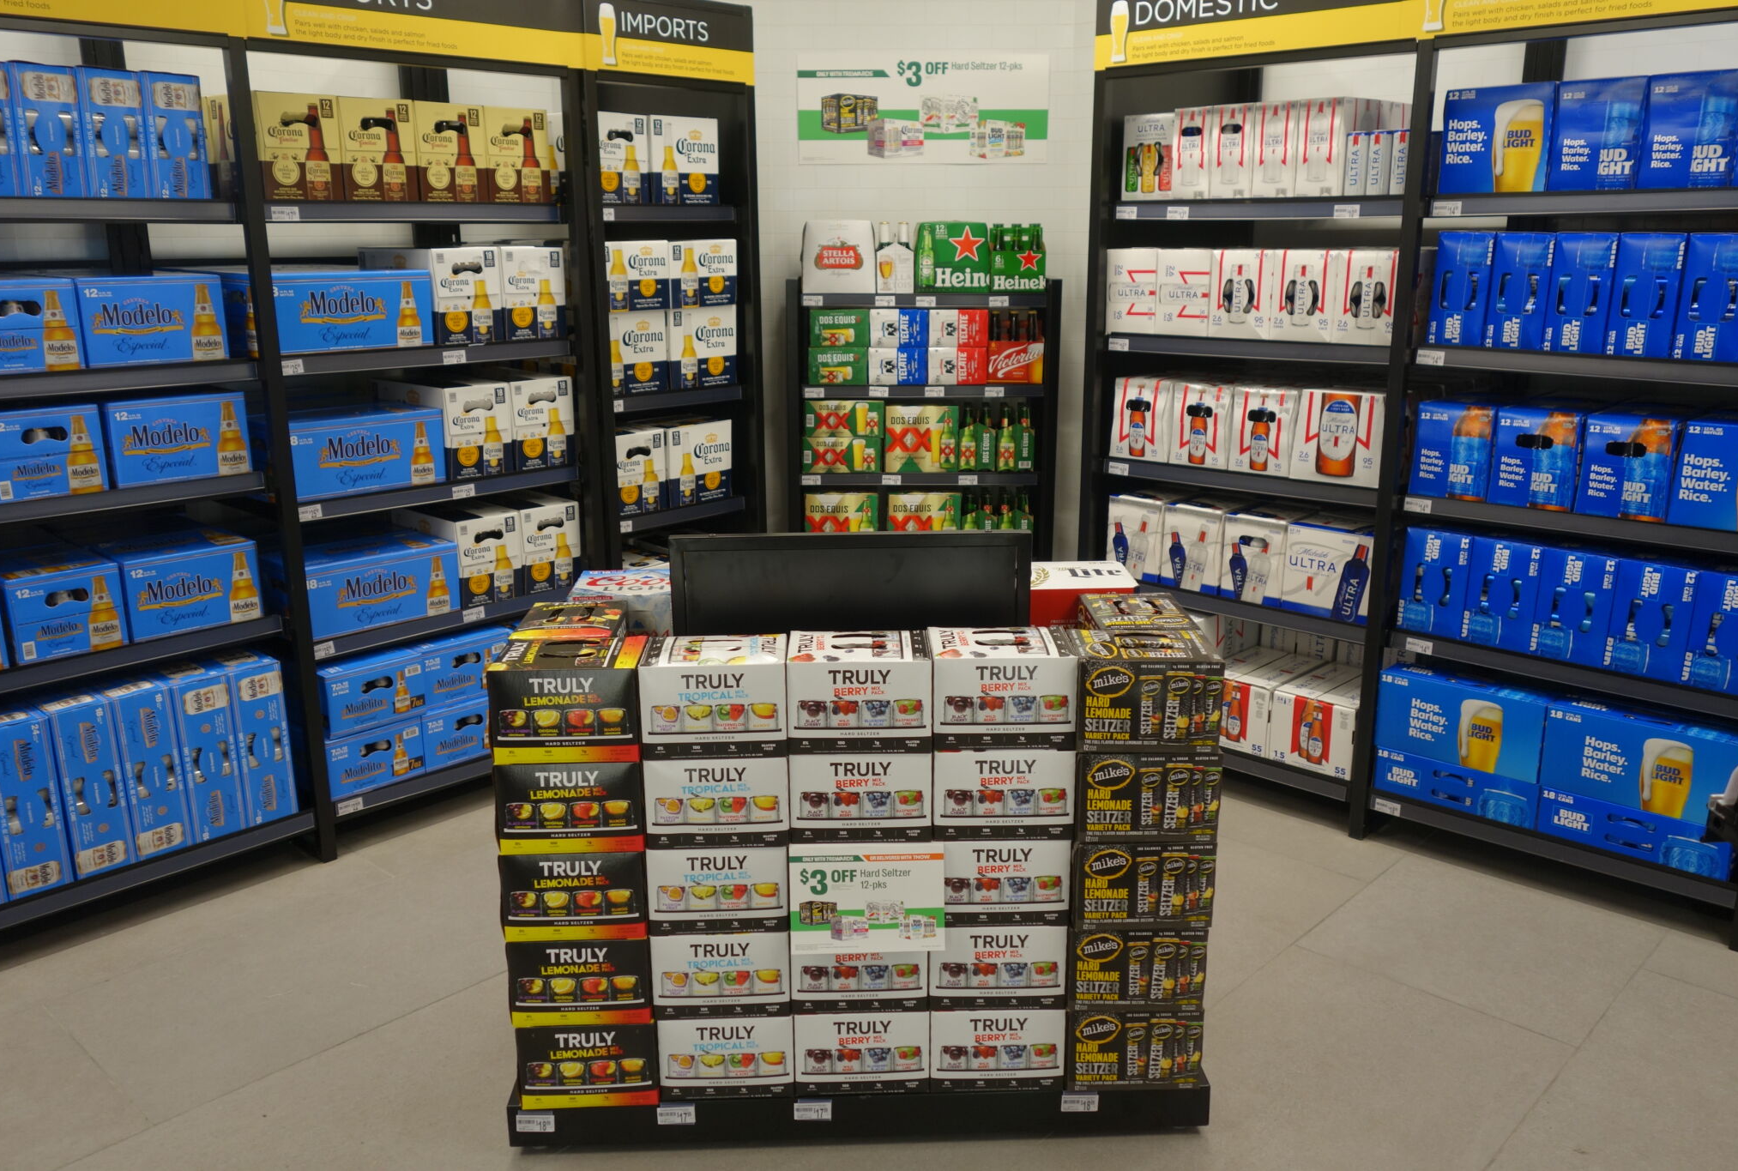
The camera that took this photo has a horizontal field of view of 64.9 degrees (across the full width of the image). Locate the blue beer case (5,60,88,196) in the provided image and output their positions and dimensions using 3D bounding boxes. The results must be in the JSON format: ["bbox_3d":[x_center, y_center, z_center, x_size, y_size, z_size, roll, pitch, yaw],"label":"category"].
[{"bbox_3d":[-1.757,-0.950,2.879,0.198,0.263,0.124,13,20,42],"label":"blue beer case"}]

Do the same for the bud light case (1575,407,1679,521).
[{"bbox_3d":[1.754,-0.280,3.106,0.185,0.227,0.245,12,19,41],"label":"bud light case"}]

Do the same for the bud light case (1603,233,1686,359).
[{"bbox_3d":[1.727,-0.639,2.995,0.126,0.262,0.198,13,19,41],"label":"bud light case"}]

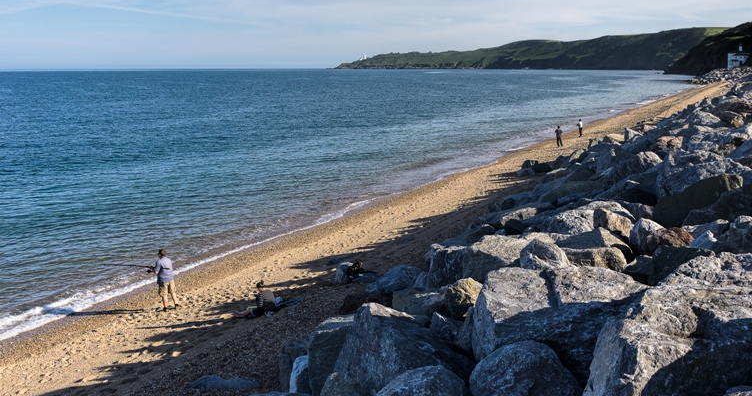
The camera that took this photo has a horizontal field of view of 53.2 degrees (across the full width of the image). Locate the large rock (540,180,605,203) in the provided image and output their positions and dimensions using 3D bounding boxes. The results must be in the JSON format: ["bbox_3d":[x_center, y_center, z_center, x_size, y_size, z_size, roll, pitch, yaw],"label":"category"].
[{"bbox_3d":[7.508,-0.193,29.000,2.350,0.750,1.300,1,10,6],"label":"large rock"}]

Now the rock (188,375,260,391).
[{"bbox_3d":[-2.801,3.407,13.800,1.270,0.220,0.500,1,10,6],"label":"rock"}]

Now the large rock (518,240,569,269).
[{"bbox_3d":[3.736,1.305,16.757,1.150,0.850,0.950,2,10,11],"label":"large rock"}]

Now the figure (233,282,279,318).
[{"bbox_3d":[-3.022,2.554,18.999,0.950,0.880,0.500,4,10,22],"label":"figure"}]

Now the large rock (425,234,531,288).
[{"bbox_3d":[2.653,1.679,19.256,2.300,1.350,1.600,4,11,23],"label":"large rock"}]

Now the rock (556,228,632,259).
[{"bbox_3d":[5.242,1.110,17.941,1.750,0.800,1.200,1,10,6],"label":"rock"}]

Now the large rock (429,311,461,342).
[{"bbox_3d":[1.248,2.361,13.488,0.650,0.650,0.600,2,10,11],"label":"large rock"}]

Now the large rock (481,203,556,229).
[{"bbox_3d":[4.953,0.630,26.300,2.500,0.800,1.400,1,10,6],"label":"large rock"}]

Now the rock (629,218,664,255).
[{"bbox_3d":[5.509,0.804,15.300,0.680,0.700,0.720,1,10,6],"label":"rock"}]

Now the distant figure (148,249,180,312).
[{"bbox_3d":[-5.954,2.314,21.200,0.600,1.750,0.550,7,12,36],"label":"distant figure"}]

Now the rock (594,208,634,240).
[{"bbox_3d":[6.167,0.678,19.592,1.000,0.750,0.850,6,11,29],"label":"rock"}]

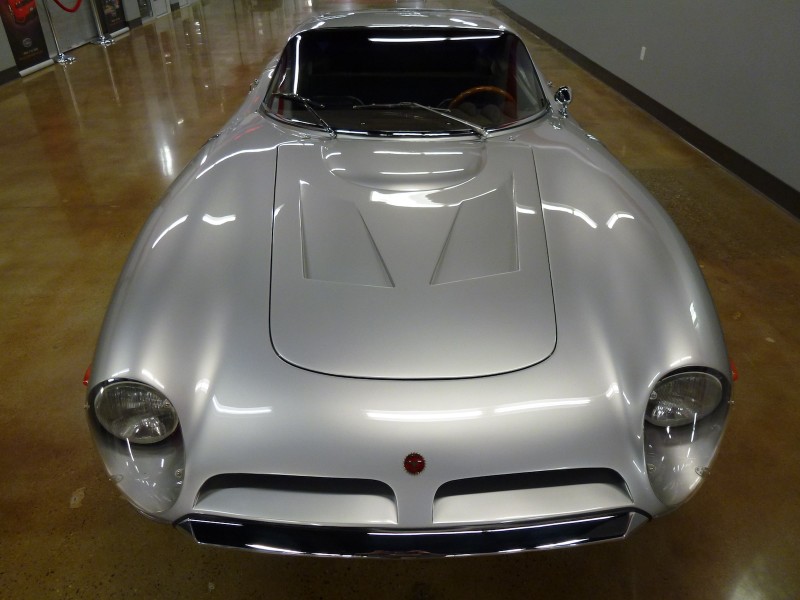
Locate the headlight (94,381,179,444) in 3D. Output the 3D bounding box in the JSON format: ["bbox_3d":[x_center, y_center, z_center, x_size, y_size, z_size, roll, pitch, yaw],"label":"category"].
[{"bbox_3d":[-0.568,0.228,1.214,0.180,0.180,0.090,0,34,-2],"label":"headlight"}]

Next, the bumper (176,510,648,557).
[{"bbox_3d":[0.037,0.499,1.254,1.086,0.100,0.120,0,34,-2],"label":"bumper"}]

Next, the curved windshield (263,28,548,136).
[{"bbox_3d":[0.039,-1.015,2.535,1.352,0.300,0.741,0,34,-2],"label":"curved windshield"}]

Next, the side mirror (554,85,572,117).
[{"bbox_3d":[0.750,-0.915,2.546,0.090,0.155,0.090,0,34,-2],"label":"side mirror"}]

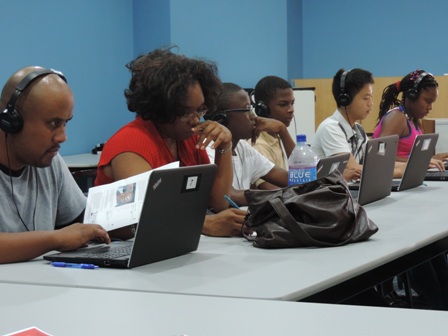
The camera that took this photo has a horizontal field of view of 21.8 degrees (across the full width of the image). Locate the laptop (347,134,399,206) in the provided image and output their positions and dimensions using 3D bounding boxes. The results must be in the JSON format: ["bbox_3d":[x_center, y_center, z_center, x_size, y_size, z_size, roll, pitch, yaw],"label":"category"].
[{"bbox_3d":[0.463,0.004,4.299,0.270,0.236,0.342,1,4,28],"label":"laptop"}]

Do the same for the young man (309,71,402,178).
[{"bbox_3d":[0.583,0.195,4.921,0.660,1.235,0.450,1,4,28],"label":"young man"}]

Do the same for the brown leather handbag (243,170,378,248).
[{"bbox_3d":[0.238,0.107,3.143,0.355,0.178,0.230,-1,4,-7],"label":"brown leather handbag"}]

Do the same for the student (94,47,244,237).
[{"bbox_3d":[-0.119,0.281,3.444,0.670,1.265,0.480,1,4,32],"label":"student"}]

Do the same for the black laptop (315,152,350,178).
[{"bbox_3d":[0.213,0.056,3.757,0.308,0.207,0.322,1,4,25],"label":"black laptop"}]

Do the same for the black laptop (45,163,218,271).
[{"bbox_3d":[-0.224,0.105,2.869,0.299,0.230,0.342,1,4,26],"label":"black laptop"}]

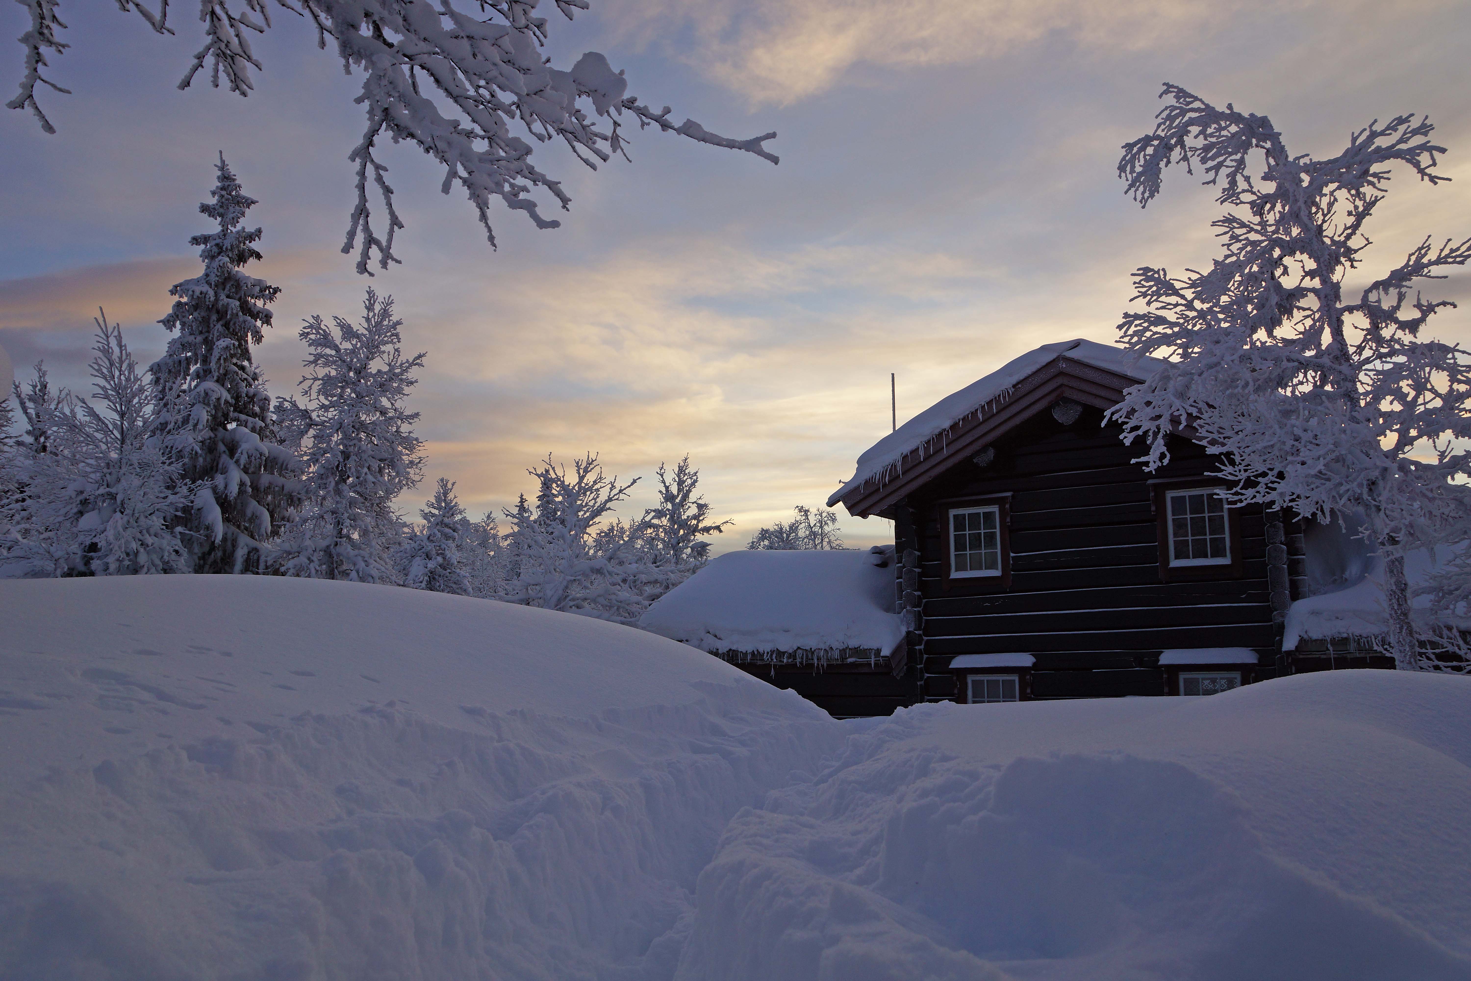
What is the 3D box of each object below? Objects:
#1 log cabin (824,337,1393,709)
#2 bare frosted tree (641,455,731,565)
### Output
[{"bbox_3d":[5.590,1.676,14.528,6.477,5.985,6.517,-6,-13,26],"label":"log cabin"},{"bbox_3d":[-1.146,0.994,22.237,1.916,3.764,1.916,1,-12,-3],"label":"bare frosted tree"}]

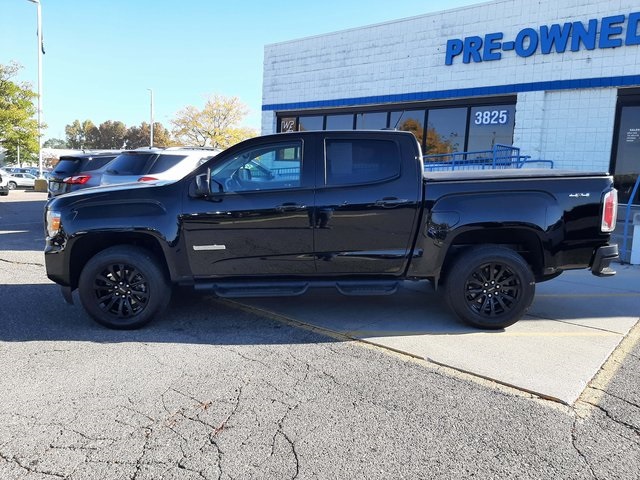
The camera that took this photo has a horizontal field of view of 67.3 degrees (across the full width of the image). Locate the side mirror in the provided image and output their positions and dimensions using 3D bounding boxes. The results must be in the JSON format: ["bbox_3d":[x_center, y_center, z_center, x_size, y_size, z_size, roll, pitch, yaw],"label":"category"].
[{"bbox_3d":[-0.977,-0.462,4.069,0.140,0.215,0.240,0,7,0],"label":"side mirror"}]

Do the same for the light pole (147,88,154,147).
[{"bbox_3d":[-20.467,-12.148,57.650,0.800,11.600,0.350,3,6,0],"label":"light pole"}]

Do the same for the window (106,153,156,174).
[{"bbox_3d":[-3.916,-1.572,9.940,1.478,0.549,0.100,8,-27,37],"label":"window"}]

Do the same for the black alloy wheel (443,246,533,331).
[{"bbox_3d":[1.519,0.427,4.339,0.768,0.768,0.260,0,7,0],"label":"black alloy wheel"}]

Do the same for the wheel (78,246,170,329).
[{"bbox_3d":[-1.744,0.434,4.339,0.768,0.768,0.260,0,7,0],"label":"wheel"}]

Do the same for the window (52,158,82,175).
[{"bbox_3d":[-6.168,-1.788,11.702,1.183,0.423,0.100,8,-17,37],"label":"window"}]

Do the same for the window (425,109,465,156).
[{"bbox_3d":[3.264,-2.643,12.485,1.063,1.420,0.080,8,8,37],"label":"window"}]

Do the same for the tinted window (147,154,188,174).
[{"bbox_3d":[-3.099,-1.530,9.842,0.070,0.441,1.075,-14,-5,37],"label":"tinted window"}]

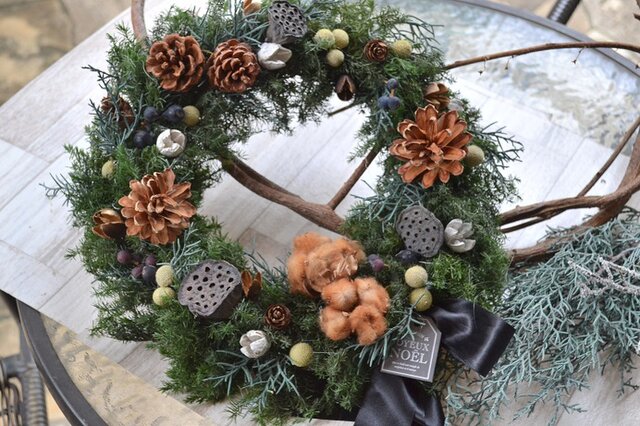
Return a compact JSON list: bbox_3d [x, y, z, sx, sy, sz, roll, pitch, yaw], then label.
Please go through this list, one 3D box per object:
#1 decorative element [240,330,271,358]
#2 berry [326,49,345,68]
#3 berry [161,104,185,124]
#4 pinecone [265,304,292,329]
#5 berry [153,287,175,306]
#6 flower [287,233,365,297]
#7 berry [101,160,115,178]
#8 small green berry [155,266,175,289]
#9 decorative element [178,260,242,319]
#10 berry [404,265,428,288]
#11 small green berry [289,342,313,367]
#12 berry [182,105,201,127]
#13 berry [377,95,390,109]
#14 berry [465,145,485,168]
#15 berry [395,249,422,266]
[{"bbox_3d":[-0.044,0.089,0.648,0.019,0.019,0.019,-15,51,15],"label":"decorative element"},{"bbox_3d":[0.013,-0.126,0.780,0.015,0.015,0.015,3,47,-3],"label":"berry"},{"bbox_3d":[-0.114,-0.076,0.745,0.016,0.015,0.016,3,47,-3],"label":"berry"},{"bbox_3d":[-0.031,0.075,0.697,0.019,0.018,0.018,0,77,-4],"label":"pinecone"},{"bbox_3d":[-0.109,0.058,0.670,0.015,0.015,0.015,3,47,-3],"label":"berry"},{"bbox_3d":[0.004,0.037,0.671,0.055,0.042,0.048,1,52,-1],"label":"flower"},{"bbox_3d":[-0.166,-0.034,0.749,0.013,0.014,0.013,1,52,-1],"label":"berry"},{"bbox_3d":[-0.108,0.044,0.668,0.014,0.015,0.014,1,52,-1],"label":"small green berry"},{"bbox_3d":[-0.070,0.049,0.617,0.041,0.028,0.037,-45,55,0],"label":"decorative element"},{"bbox_3d":[0.063,0.041,0.622,0.015,0.015,0.015,2,49,-2],"label":"berry"},{"bbox_3d":[-0.012,0.089,0.602,0.015,0.015,0.015,2,49,-2],"label":"small green berry"},{"bbox_3d":[-0.092,-0.069,0.684,0.014,0.014,0.014,2,49,-2],"label":"berry"},{"bbox_3d":[0.050,-0.088,0.755,0.011,0.011,0.011,3,47,-3],"label":"berry"},{"bbox_3d":[0.107,-0.039,0.668,0.016,0.016,0.016,2,49,-2],"label":"berry"},{"bbox_3d":[0.059,0.029,0.638,0.015,0.013,0.015,2,49,-2],"label":"berry"}]

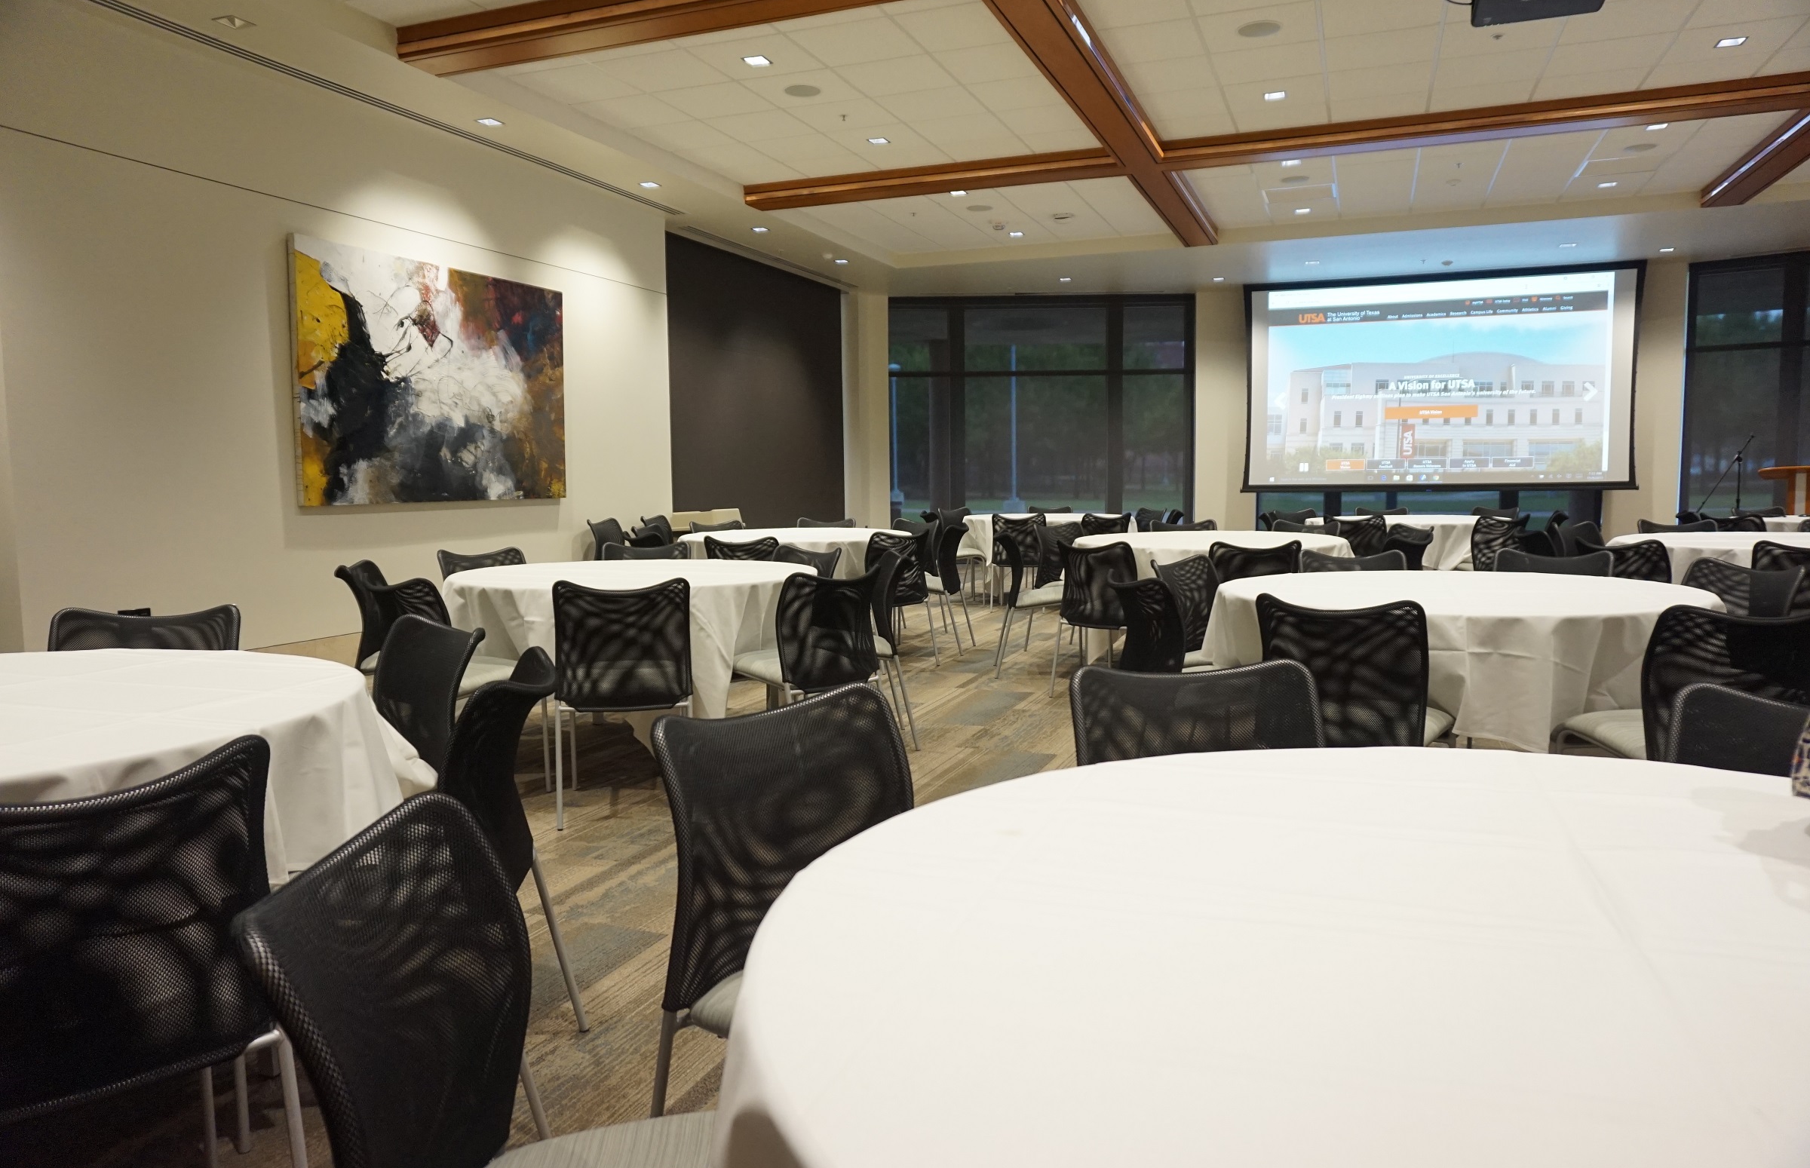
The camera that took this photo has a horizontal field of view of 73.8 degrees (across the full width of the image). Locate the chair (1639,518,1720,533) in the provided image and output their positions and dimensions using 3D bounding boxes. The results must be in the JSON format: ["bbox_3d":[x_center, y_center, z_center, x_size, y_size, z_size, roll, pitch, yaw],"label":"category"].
[{"bbox_3d":[4.793,0.021,7.578,0.470,0.828,0.550,4,7,42],"label":"chair"}]

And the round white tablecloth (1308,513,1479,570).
[{"bbox_3d":[4.071,-0.173,9.780,1.586,0.687,1.586,1,5,21],"label":"round white tablecloth"}]

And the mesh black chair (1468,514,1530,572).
[{"bbox_3d":[4.265,-0.111,8.995,0.470,0.820,0.550,-2,6,-20],"label":"mesh black chair"}]

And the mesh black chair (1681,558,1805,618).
[{"bbox_3d":[2.779,0.337,4.307,0.550,0.820,0.470,-1,5,-9],"label":"mesh black chair"}]

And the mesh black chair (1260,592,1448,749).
[{"bbox_3d":[1.324,0.424,3.513,0.470,0.820,0.550,3,7,37],"label":"mesh black chair"}]

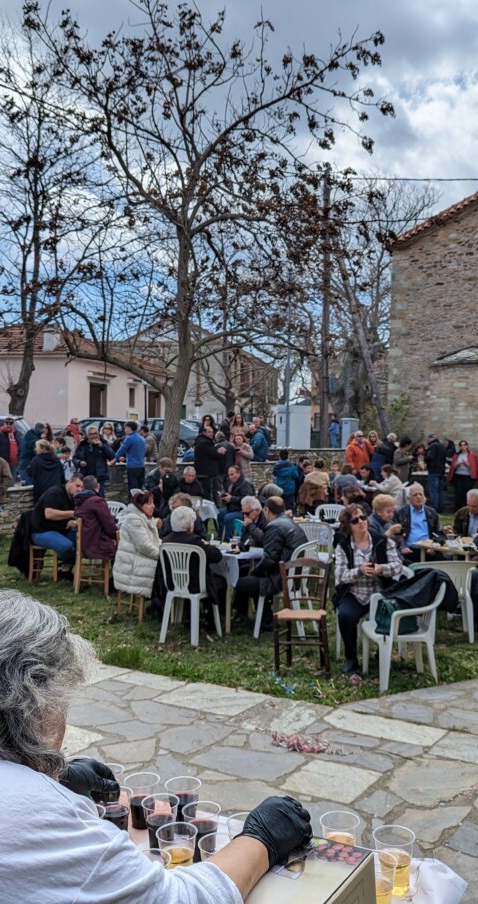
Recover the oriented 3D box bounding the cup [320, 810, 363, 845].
[{"bbox_3d":[0.193,0.755,1.601,0.077,0.093,0.077,1,2,0],"label":"cup"}]

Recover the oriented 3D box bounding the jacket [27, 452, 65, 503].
[{"bbox_3d":[-3.003,0.413,13.000,0.570,0.800,0.400,0,2,-14],"label":"jacket"}]

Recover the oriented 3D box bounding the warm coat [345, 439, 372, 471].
[{"bbox_3d":[2.300,0.100,16.000,0.560,0.740,0.380,0,1,-22],"label":"warm coat"}]

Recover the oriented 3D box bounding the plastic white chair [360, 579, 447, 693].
[{"bbox_3d":[1.228,1.353,6.316,0.550,0.790,0.550,0,2,-12],"label":"plastic white chair"}]

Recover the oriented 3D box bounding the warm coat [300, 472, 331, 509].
[{"bbox_3d":[1.459,0.720,16.000,0.580,0.720,0.450,1,2,9],"label":"warm coat"}]

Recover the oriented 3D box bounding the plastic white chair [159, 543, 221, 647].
[{"bbox_3d":[-0.439,1.281,7.520,0.460,0.880,0.530,1,1,23],"label":"plastic white chair"}]

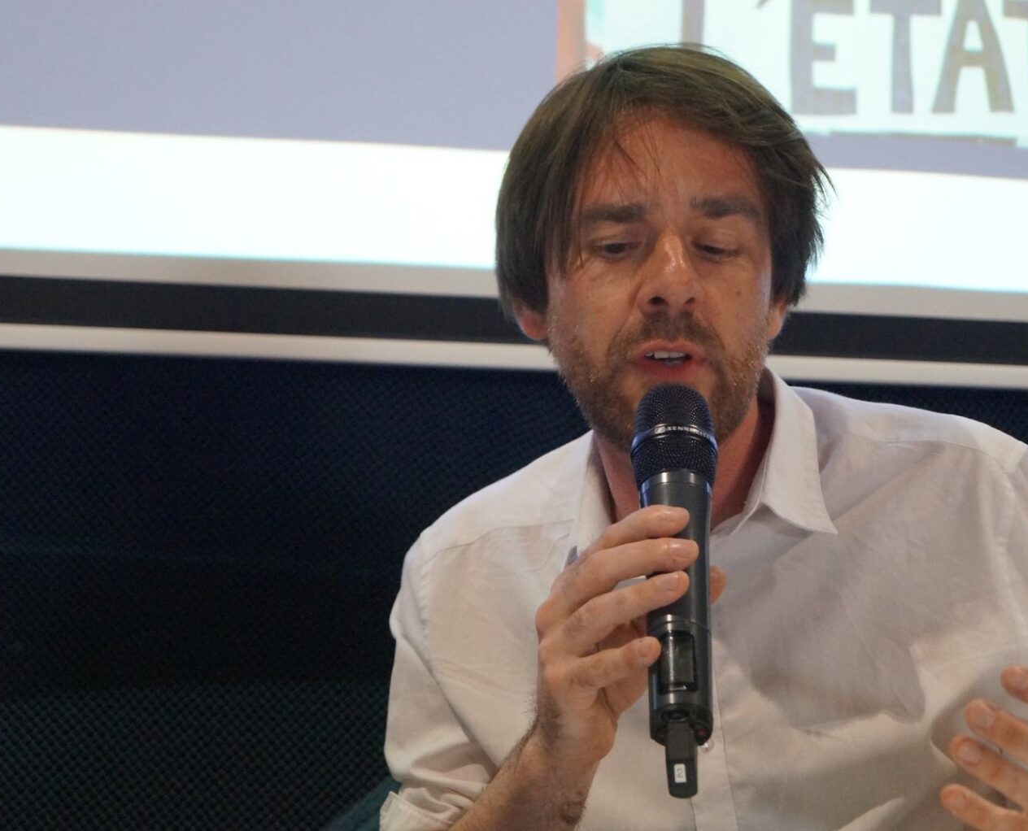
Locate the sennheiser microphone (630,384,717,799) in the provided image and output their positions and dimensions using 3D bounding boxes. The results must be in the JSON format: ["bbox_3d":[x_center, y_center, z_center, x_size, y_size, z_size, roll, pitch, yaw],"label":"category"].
[{"bbox_3d":[0.093,0.098,1.475,0.050,0.252,0.050,-1,-27,3],"label":"sennheiser microphone"}]

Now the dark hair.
[{"bbox_3d":[0.096,-0.149,1.690,0.208,0.182,0.210,0,-2,-2],"label":"dark hair"}]

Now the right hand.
[{"bbox_3d":[0.064,0.127,1.478,0.109,0.150,0.100,0,-15,0],"label":"right hand"}]

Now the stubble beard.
[{"bbox_3d":[0.090,-0.021,1.615,0.138,0.085,0.090,0,-2,-2],"label":"stubble beard"}]

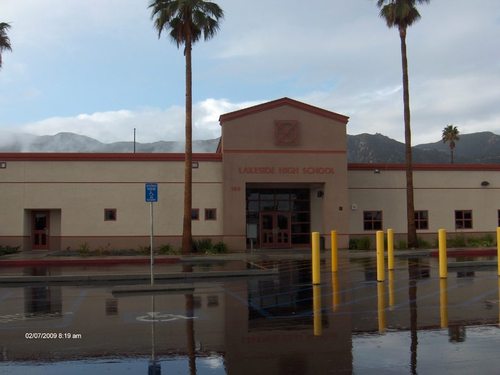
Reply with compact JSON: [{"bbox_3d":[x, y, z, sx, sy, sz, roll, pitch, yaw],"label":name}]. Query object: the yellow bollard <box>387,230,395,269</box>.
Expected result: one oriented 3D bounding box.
[{"bbox_3d":[4.209,1.860,16.874,0.170,1.210,0.170,-1,-4,0],"label":"yellow bollard"}]

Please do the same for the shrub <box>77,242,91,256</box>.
[{"bbox_3d":[-8.247,3.071,27.900,0.700,0.700,0.650,-1,-4,0],"label":"shrub"}]

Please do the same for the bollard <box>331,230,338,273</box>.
[{"bbox_3d":[2.510,1.899,16.713,0.170,1.210,0.170,-1,-4,0],"label":"bollard"}]

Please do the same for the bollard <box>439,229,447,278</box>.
[{"bbox_3d":[4.809,1.651,14.017,0.170,1.210,0.170,-1,-4,0],"label":"bollard"}]

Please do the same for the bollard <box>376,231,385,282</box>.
[{"bbox_3d":[3.151,1.664,13.577,0.170,1.210,0.170,-1,-4,0],"label":"bollard"}]

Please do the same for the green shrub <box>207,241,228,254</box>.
[{"bbox_3d":[-1.662,3.068,28.800,1.100,0.700,0.900,-1,-4,0],"label":"green shrub"}]

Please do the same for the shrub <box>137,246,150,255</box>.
[{"bbox_3d":[-5.332,3.154,28.200,0.700,0.420,0.600,-1,-4,0],"label":"shrub"}]

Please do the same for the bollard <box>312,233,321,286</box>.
[{"bbox_3d":[1.552,1.654,13.113,0.170,1.210,0.170,-1,-4,0],"label":"bollard"}]

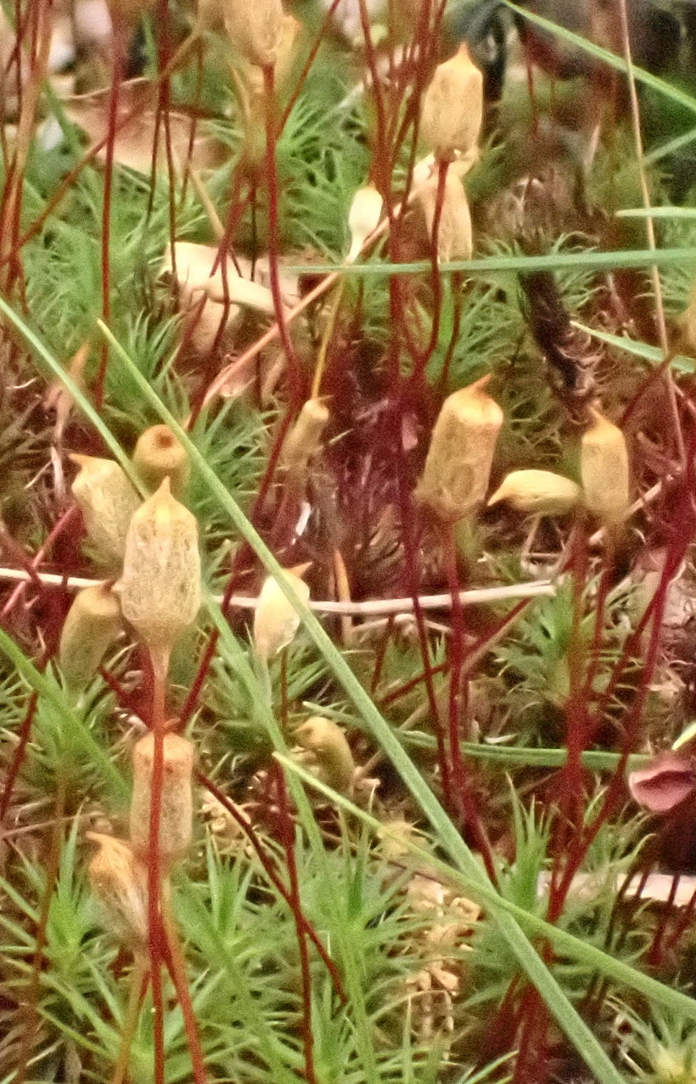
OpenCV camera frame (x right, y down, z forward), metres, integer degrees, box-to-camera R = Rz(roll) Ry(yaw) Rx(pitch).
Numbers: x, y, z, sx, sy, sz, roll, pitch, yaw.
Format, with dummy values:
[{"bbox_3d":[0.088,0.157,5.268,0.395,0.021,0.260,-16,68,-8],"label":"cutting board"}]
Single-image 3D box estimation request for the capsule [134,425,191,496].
[{"bbox_3d":[-0.009,-0.004,0.214,0.003,0.005,0.003,4,47,0],"label":"capsule"}]

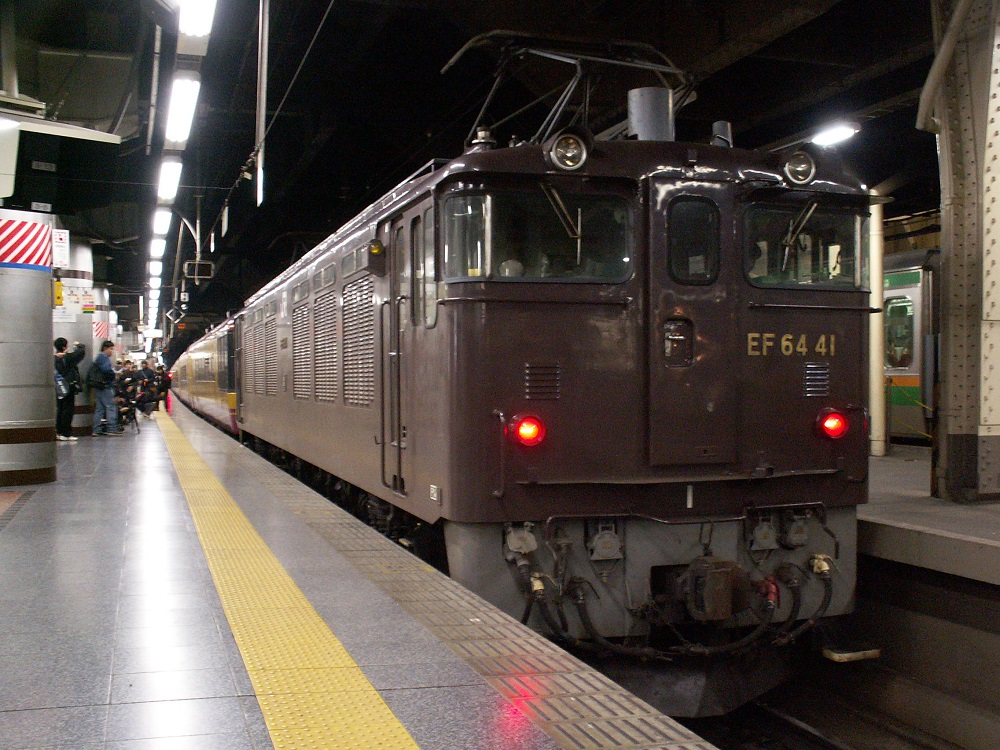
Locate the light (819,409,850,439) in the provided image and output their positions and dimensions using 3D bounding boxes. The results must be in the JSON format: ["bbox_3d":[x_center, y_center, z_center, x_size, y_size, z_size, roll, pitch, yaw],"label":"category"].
[{"bbox_3d":[2.002,0.303,7.144,0.175,0.175,0.090,0,0,-17],"label":"light"}]

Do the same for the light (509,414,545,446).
[{"bbox_3d":[0.165,0.310,6.597,0.175,0.175,0.090,0,0,-17],"label":"light"}]

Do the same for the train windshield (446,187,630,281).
[{"bbox_3d":[0.215,-0.778,6.748,1.050,0.517,0.302,0,0,-12],"label":"train windshield"}]

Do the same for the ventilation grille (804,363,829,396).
[{"bbox_3d":[1.918,0.029,7.146,0.198,0.206,0.025,0,0,-25],"label":"ventilation grille"}]

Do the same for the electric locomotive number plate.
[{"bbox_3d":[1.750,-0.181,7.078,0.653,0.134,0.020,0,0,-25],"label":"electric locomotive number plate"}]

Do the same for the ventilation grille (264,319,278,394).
[{"bbox_3d":[-3.072,-0.230,15.912,0.050,1.029,1.382,0,0,-17],"label":"ventilation grille"}]

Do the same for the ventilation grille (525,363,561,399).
[{"bbox_3d":[0.243,0.036,6.647,0.198,0.206,0.025,0,0,-8],"label":"ventilation grille"}]

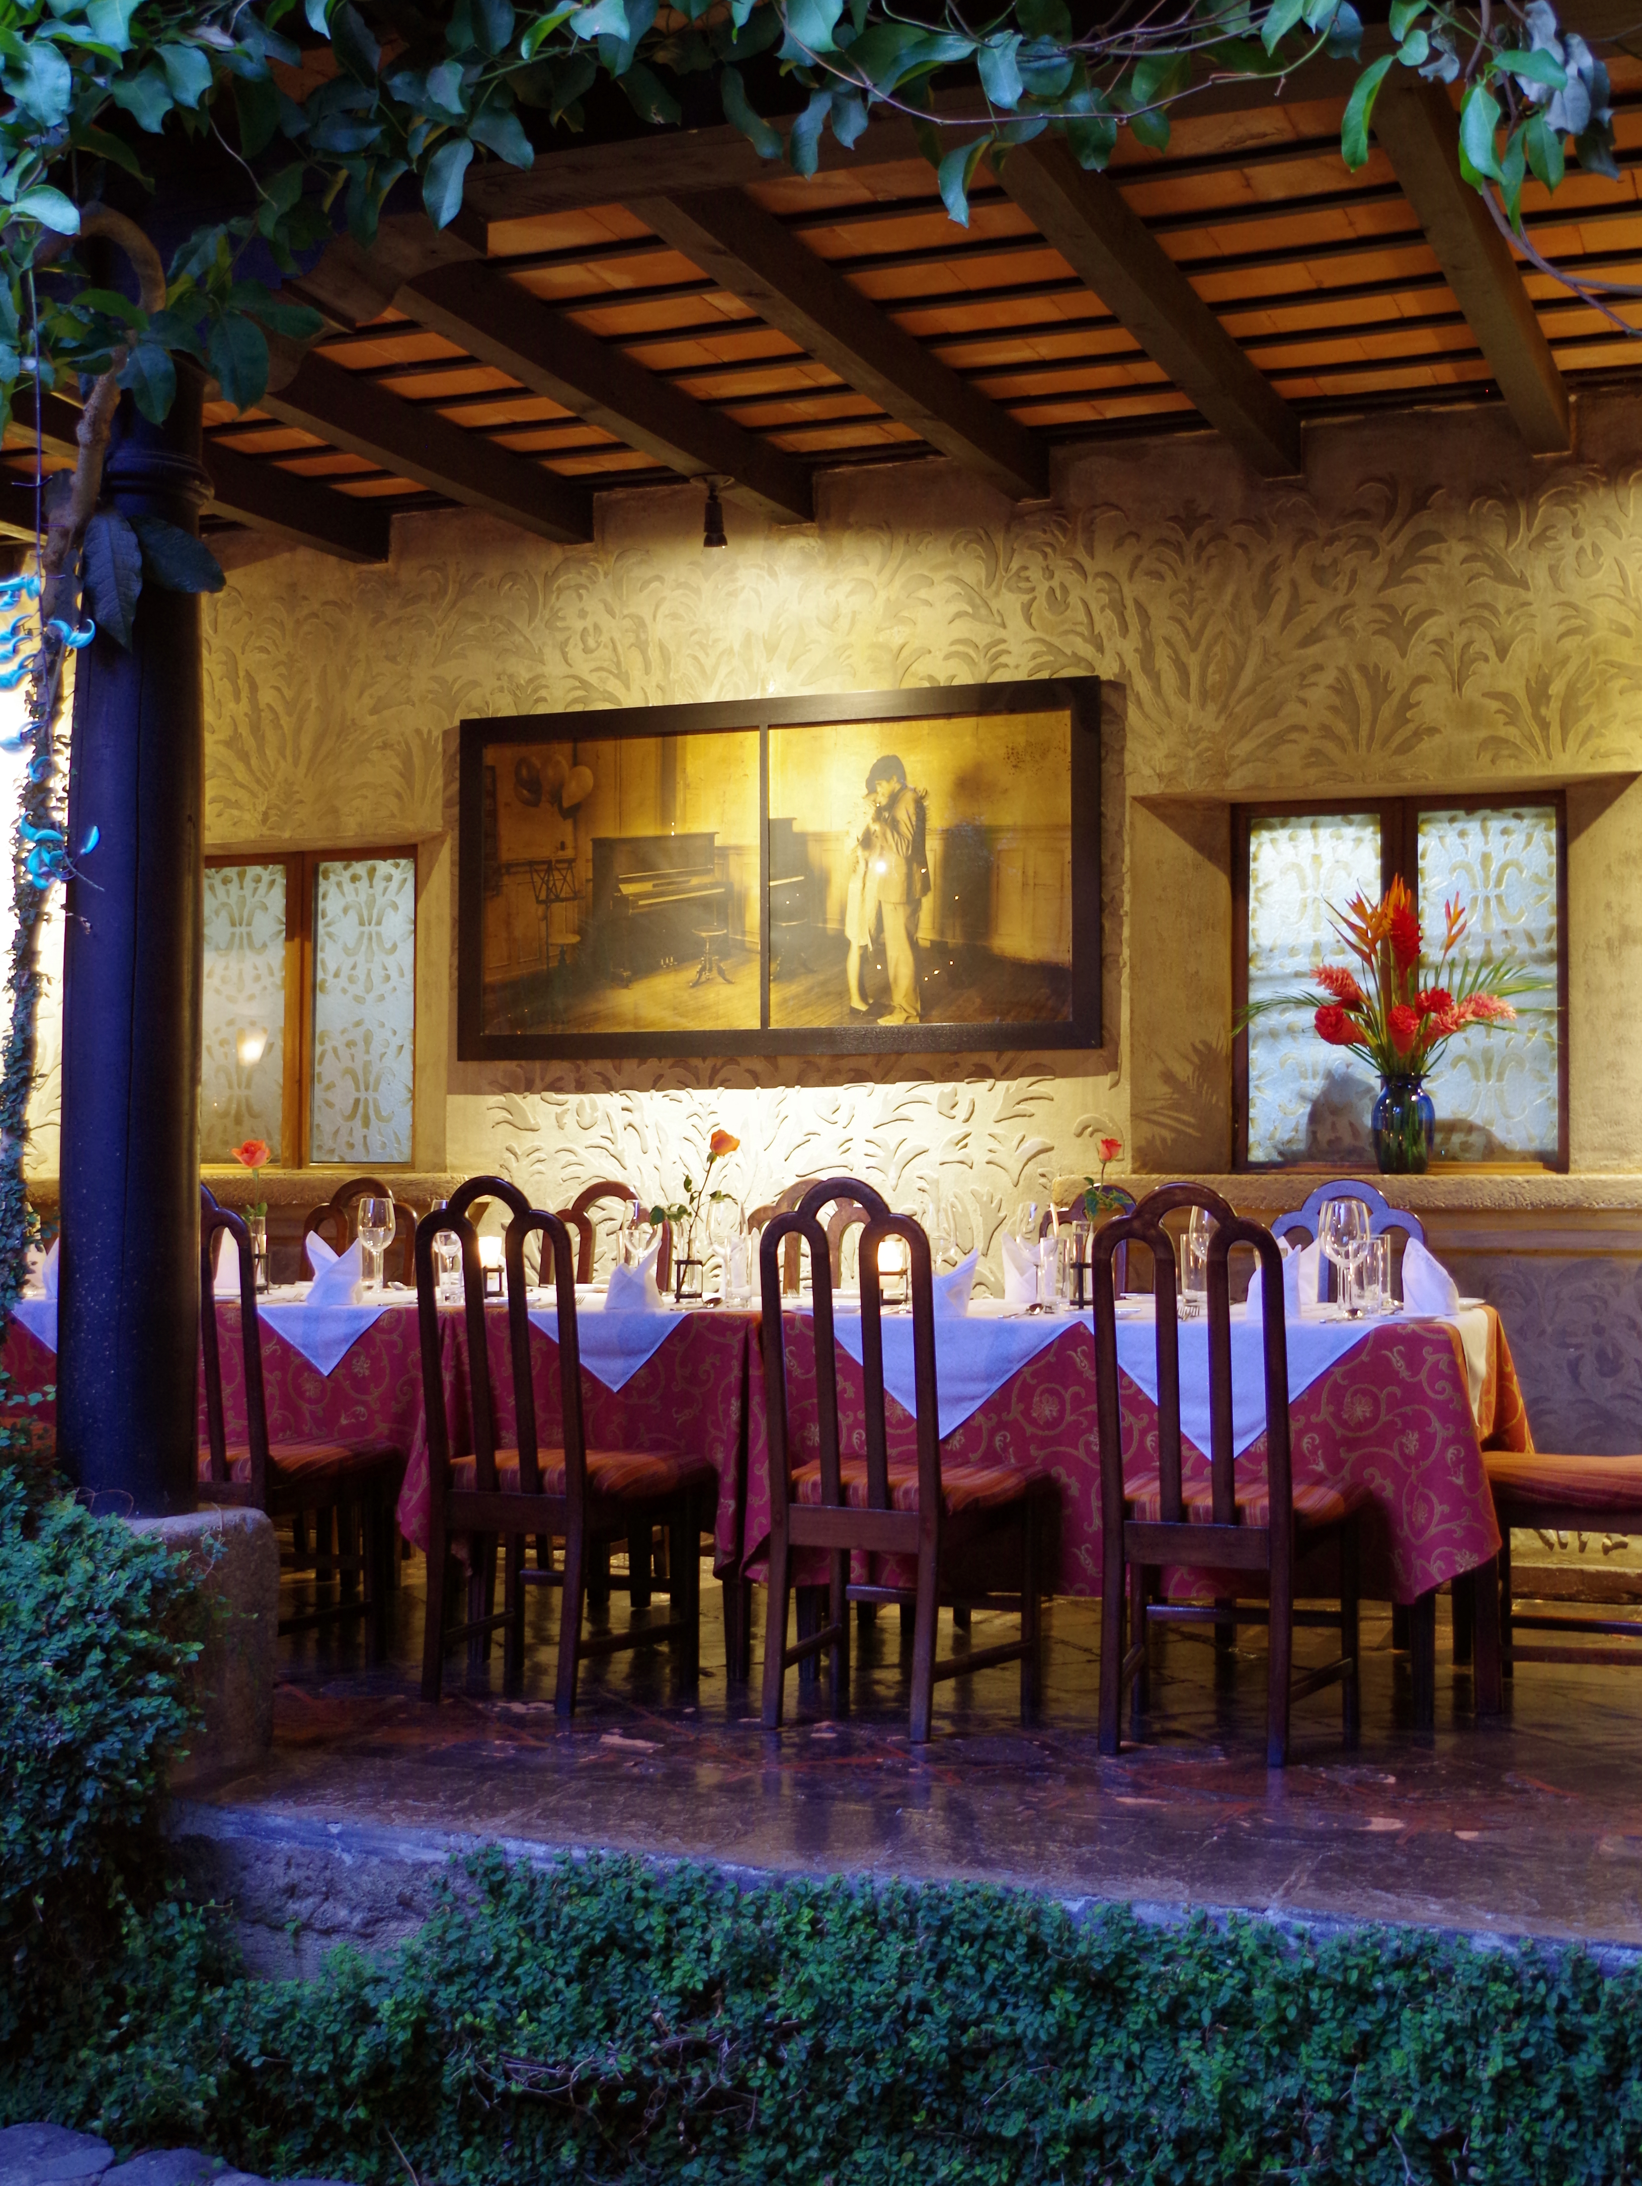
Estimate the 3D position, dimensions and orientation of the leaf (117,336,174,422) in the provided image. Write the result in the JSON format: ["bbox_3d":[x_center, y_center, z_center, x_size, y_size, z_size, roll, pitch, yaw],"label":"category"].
[{"bbox_3d":[-1.142,-1.205,4.550,0.085,0.150,0.045,-17,0,-2],"label":"leaf"}]

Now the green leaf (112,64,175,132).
[{"bbox_3d":[-1.090,-1.596,4.300,0.090,0.115,0.040,-12,-2,0],"label":"green leaf"}]

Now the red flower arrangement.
[{"bbox_3d":[1.516,-0.294,7.200,0.690,0.570,0.430,-1,-2,21],"label":"red flower arrangement"}]

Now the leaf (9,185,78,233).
[{"bbox_3d":[-1.204,-1.368,4.150,0.120,0.080,0.050,15,-25,-10],"label":"leaf"}]

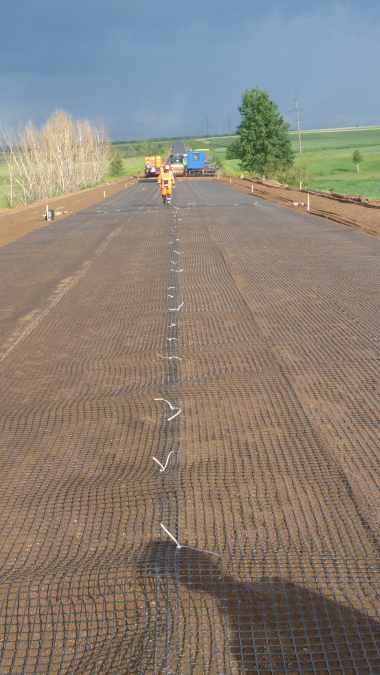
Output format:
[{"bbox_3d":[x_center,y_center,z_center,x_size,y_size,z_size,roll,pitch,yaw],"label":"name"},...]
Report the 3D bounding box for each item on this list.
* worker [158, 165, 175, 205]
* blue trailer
[{"bbox_3d":[-1.025,-6.743,34.466,0.680,1.780,0.420,-2,13,-1],"label":"worker"},{"bbox_3d":[1.070,-24.398,109.238,2.600,3.480,4.800,-2,13,0],"label":"blue trailer"}]

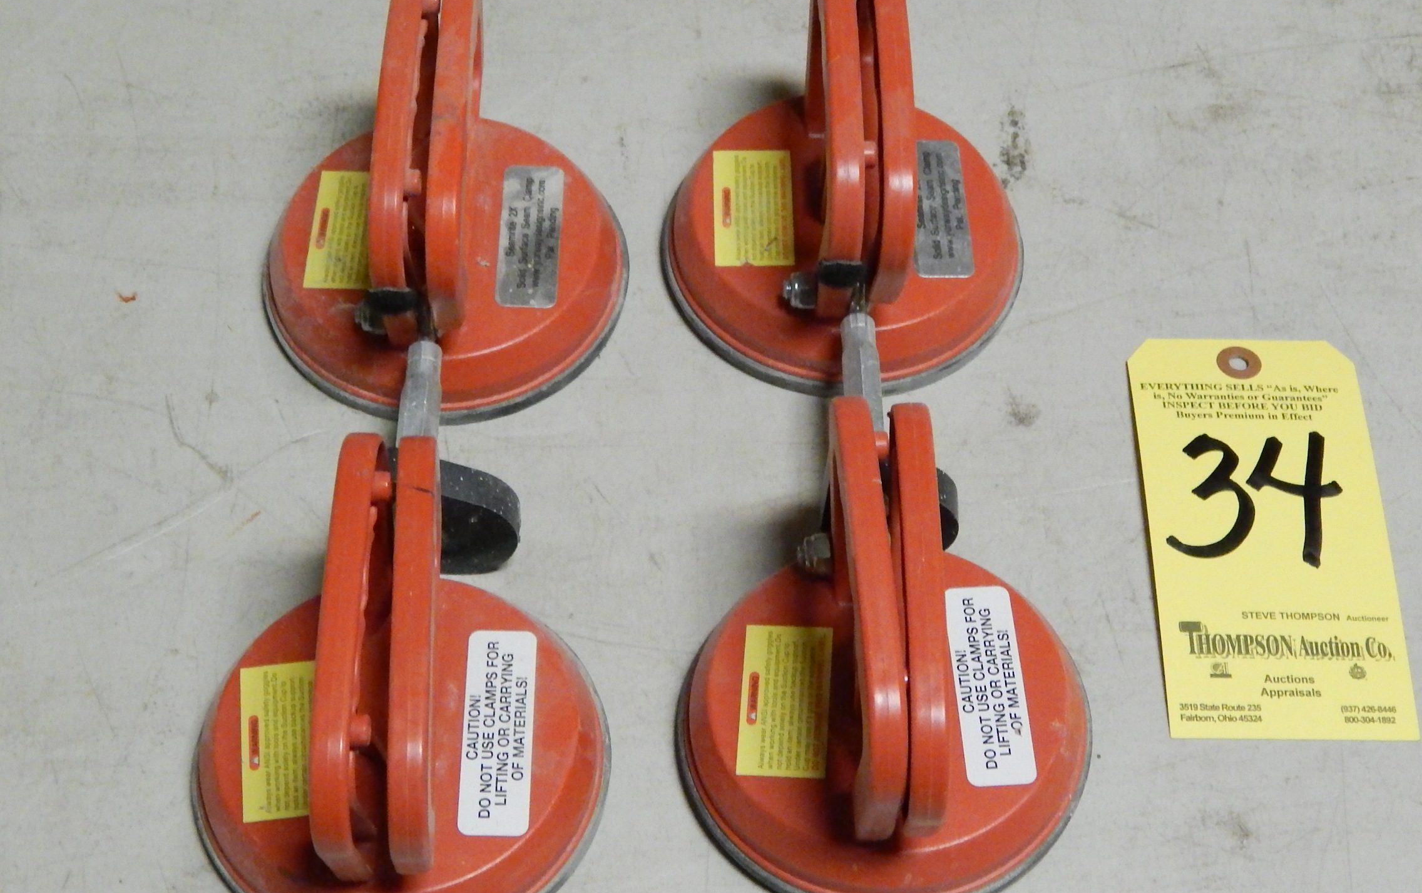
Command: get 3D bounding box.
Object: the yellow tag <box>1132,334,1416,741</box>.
[{"bbox_3d":[0.176,0.026,0.796,0.076,0.002,0.149,0,56,-1],"label":"yellow tag"}]

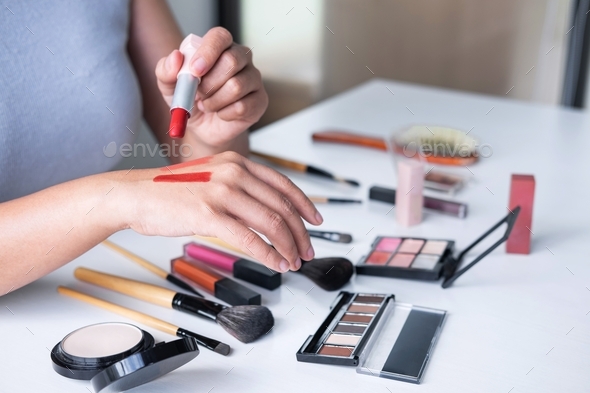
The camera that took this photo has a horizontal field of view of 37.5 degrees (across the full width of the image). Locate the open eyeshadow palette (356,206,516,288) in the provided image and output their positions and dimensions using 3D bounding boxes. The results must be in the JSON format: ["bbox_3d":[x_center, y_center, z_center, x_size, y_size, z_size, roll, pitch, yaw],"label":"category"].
[{"bbox_3d":[0.118,0.035,0.714,0.121,0.053,0.068,7,21,20],"label":"open eyeshadow palette"}]

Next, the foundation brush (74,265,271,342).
[{"bbox_3d":[-0.099,0.075,0.647,0.205,0.024,0.027,12,22,37],"label":"foundation brush"}]

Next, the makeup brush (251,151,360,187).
[{"bbox_3d":[0.007,-0.034,1.013,0.011,0.011,0.198,-15,22,-37],"label":"makeup brush"}]

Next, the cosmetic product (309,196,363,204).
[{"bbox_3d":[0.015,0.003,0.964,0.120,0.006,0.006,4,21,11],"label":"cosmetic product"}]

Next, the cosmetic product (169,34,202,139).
[{"bbox_3d":[-0.085,-0.086,0.675,0.018,0.018,0.086,12,61,-8],"label":"cosmetic product"}]

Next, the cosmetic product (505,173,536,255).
[{"bbox_3d":[0.195,0.015,0.748,0.019,0.066,0.017,3,18,15],"label":"cosmetic product"}]

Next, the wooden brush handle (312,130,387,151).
[{"bbox_3d":[0.072,-0.072,1.148,0.105,0.013,0.022,7,22,19],"label":"wooden brush handle"}]

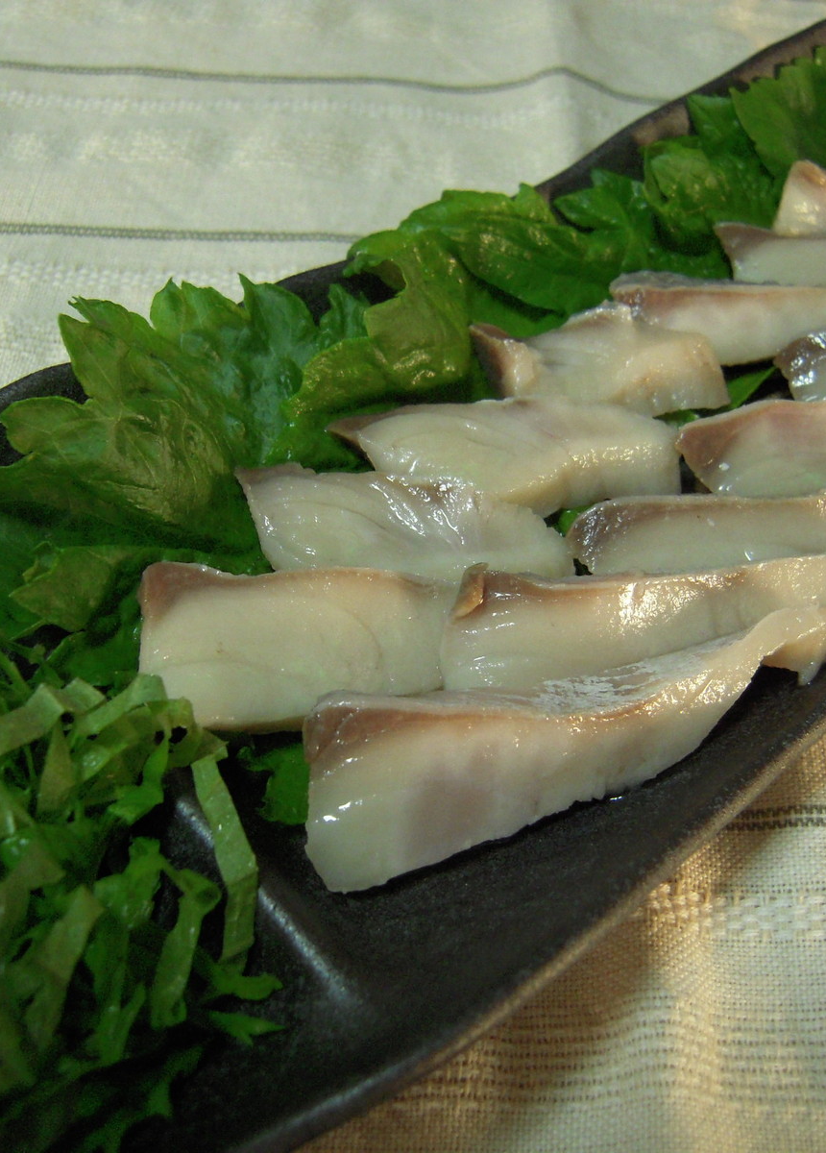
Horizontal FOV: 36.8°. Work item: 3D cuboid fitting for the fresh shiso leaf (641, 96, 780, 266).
[{"bbox_3d":[0.067,-0.086,0.273,0.036,0.022,0.047,-10,51,-10],"label":"fresh shiso leaf"}]

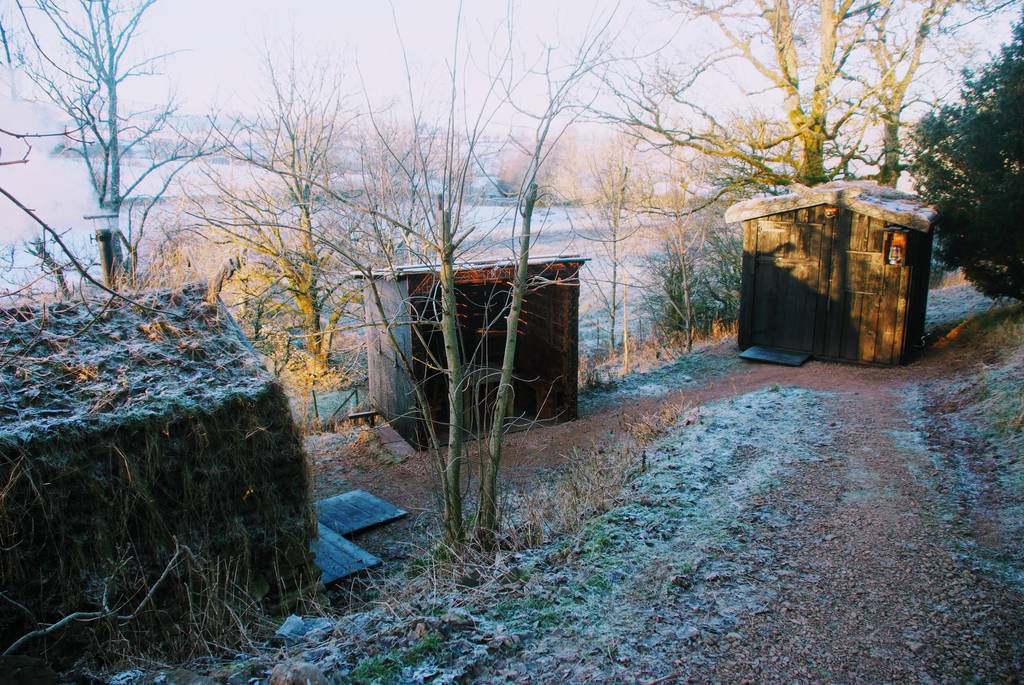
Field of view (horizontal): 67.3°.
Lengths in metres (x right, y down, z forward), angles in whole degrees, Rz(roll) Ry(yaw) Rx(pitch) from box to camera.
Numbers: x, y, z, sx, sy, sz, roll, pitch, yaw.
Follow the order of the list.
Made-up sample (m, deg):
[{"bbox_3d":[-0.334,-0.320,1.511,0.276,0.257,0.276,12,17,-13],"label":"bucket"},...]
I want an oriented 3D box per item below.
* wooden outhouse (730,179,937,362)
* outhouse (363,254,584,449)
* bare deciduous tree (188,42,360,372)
[{"bbox_3d":[4.458,-1.076,10.782,2.475,2.288,1.737,8,15,33],"label":"wooden outhouse"},{"bbox_3d":[-0.560,-0.086,9.693,2.241,1.998,2.115,-7,14,-24],"label":"outhouse"},{"bbox_3d":[-4.456,-2.234,14.344,3.161,6.063,3.161,-1,13,0],"label":"bare deciduous tree"}]

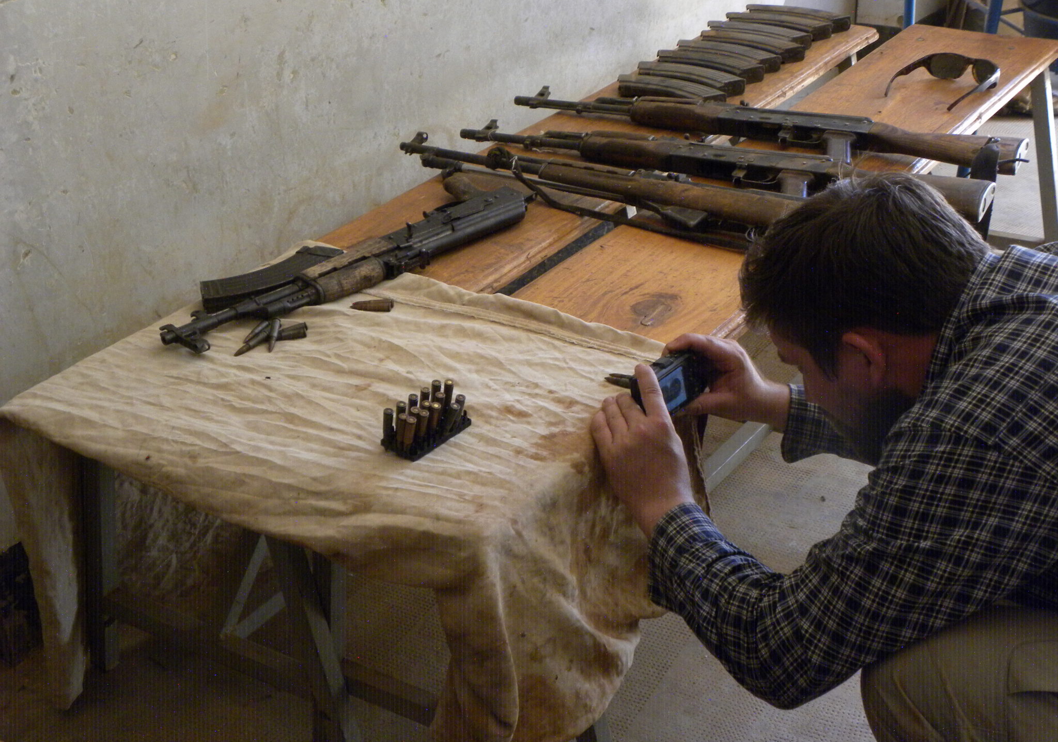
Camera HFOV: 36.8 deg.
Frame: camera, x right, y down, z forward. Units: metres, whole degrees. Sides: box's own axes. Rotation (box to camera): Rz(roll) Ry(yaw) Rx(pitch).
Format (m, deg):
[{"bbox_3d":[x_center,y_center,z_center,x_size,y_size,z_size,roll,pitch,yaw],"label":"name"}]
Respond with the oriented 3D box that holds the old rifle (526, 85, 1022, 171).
[{"bbox_3d":[0.375,-0.403,2.652,0.872,0.068,0.207,7,32,17],"label":"old rifle"}]

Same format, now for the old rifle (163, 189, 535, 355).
[{"bbox_3d":[-0.257,-0.172,2.248,0.655,0.068,0.210,-24,39,-36],"label":"old rifle"}]

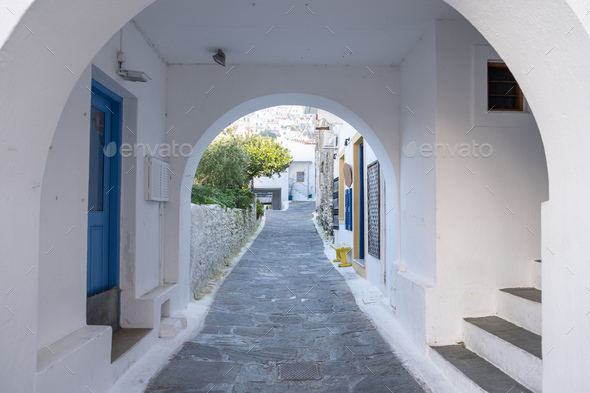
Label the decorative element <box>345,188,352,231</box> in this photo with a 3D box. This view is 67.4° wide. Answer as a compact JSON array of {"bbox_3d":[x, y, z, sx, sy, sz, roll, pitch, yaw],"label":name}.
[{"bbox_3d":[1.100,0.264,9.000,0.060,0.840,0.780,0,-1,-1],"label":"decorative element"}]

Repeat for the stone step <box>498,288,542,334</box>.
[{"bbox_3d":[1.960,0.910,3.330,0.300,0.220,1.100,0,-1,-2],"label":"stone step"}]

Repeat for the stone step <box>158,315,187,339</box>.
[{"bbox_3d":[-1.266,1.355,4.620,0.200,0.135,0.310,0,-1,-1],"label":"stone step"}]

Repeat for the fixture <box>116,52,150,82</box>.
[{"bbox_3d":[-1.388,-1.130,3.835,0.235,0.235,0.210,0,-1,-1],"label":"fixture"}]

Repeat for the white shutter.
[{"bbox_3d":[-1.395,-0.159,4.500,0.075,0.420,0.600,1,-2,0],"label":"white shutter"}]

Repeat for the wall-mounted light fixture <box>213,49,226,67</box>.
[{"bbox_3d":[-0.810,-1.490,4.750,0.125,0.165,0.110,-1,-2,37],"label":"wall-mounted light fixture"}]

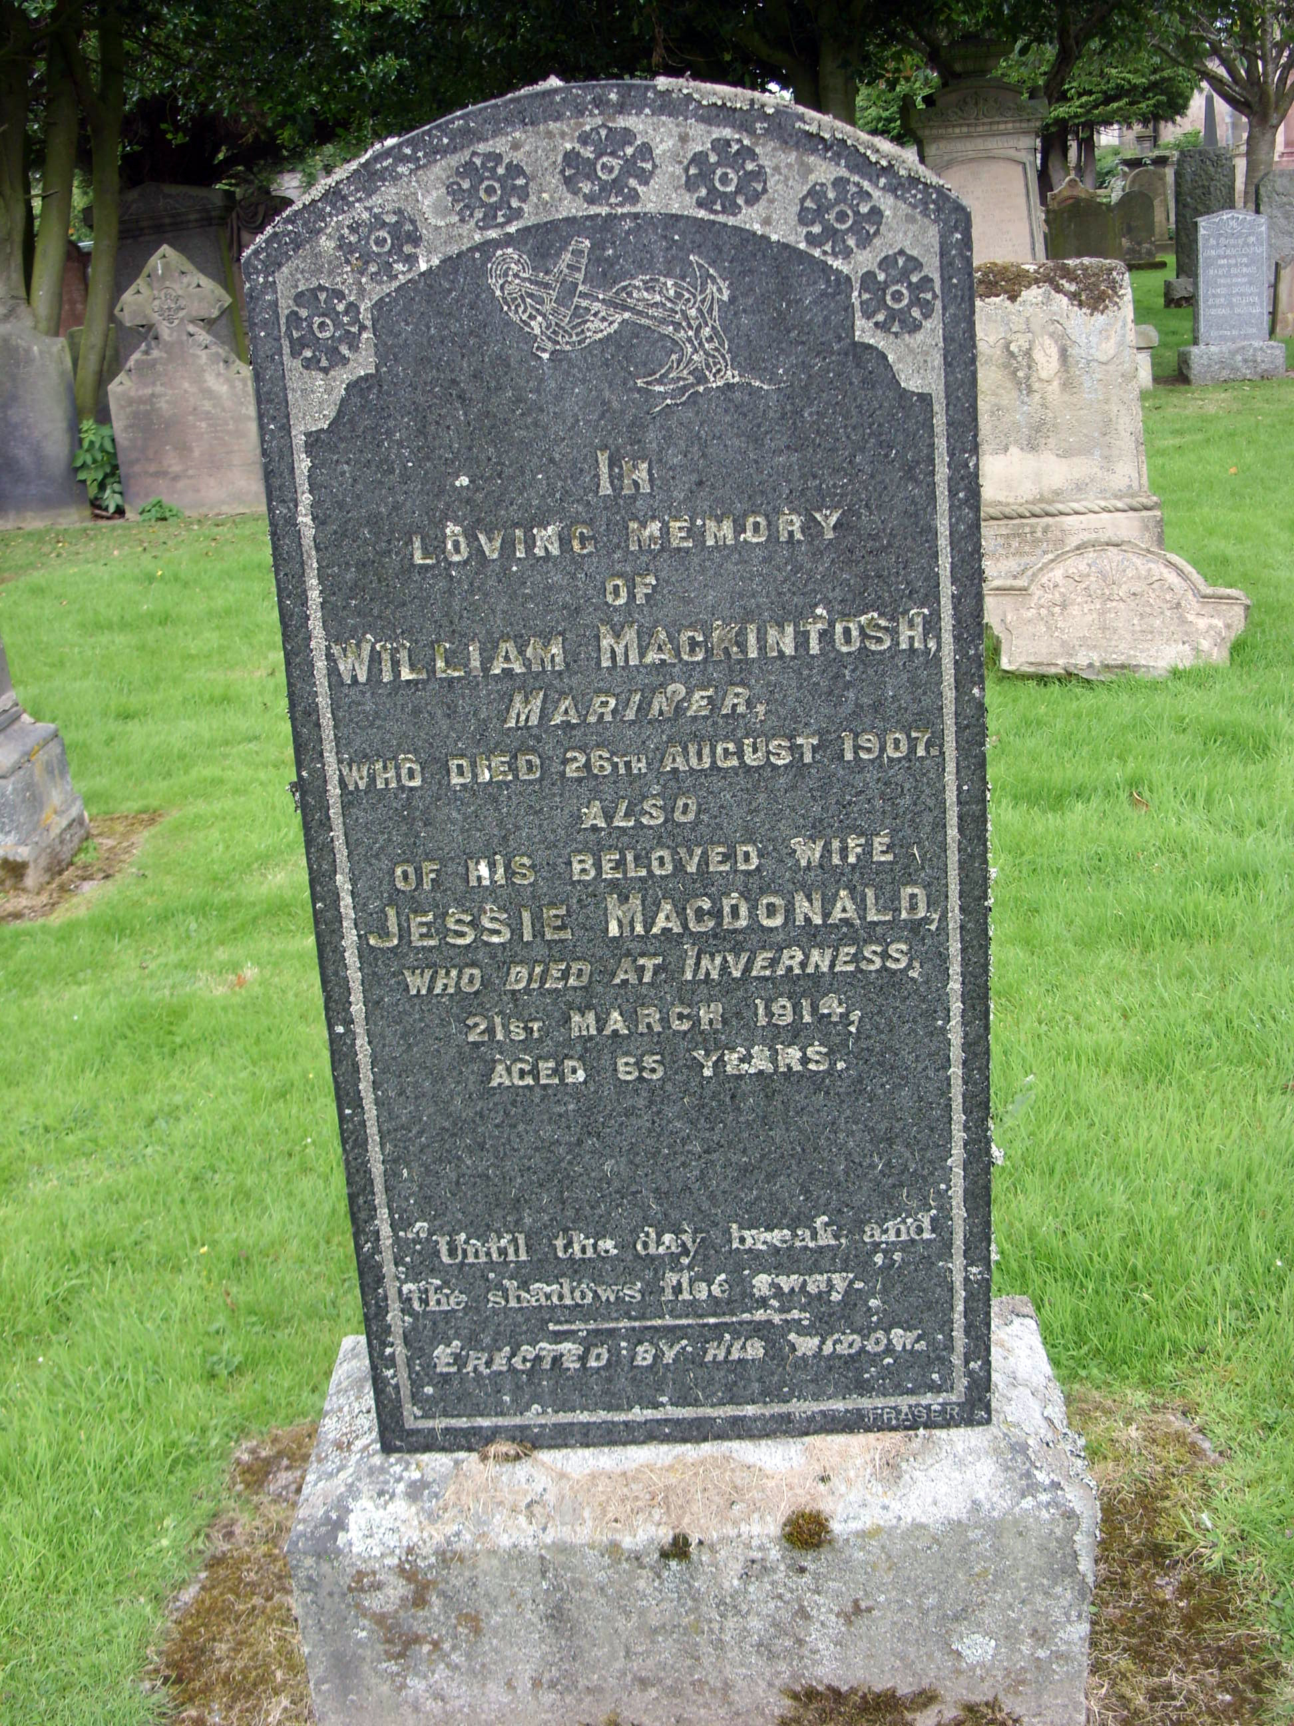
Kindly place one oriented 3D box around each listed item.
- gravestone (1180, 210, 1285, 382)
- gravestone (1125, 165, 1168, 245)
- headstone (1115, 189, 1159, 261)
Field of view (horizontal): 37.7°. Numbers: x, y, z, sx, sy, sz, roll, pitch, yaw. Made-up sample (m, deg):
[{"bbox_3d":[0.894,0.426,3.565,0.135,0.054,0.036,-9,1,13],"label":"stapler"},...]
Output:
[{"bbox_3d":[4.477,-4.317,14.500,0.740,1.230,0.300,-5,15,0],"label":"gravestone"},{"bbox_3d":[8.978,-11.815,34.000,0.770,1.320,0.200,-5,15,0],"label":"gravestone"},{"bbox_3d":[7.513,-9.747,29.000,0.650,1.120,0.180,-5,15,0],"label":"headstone"}]

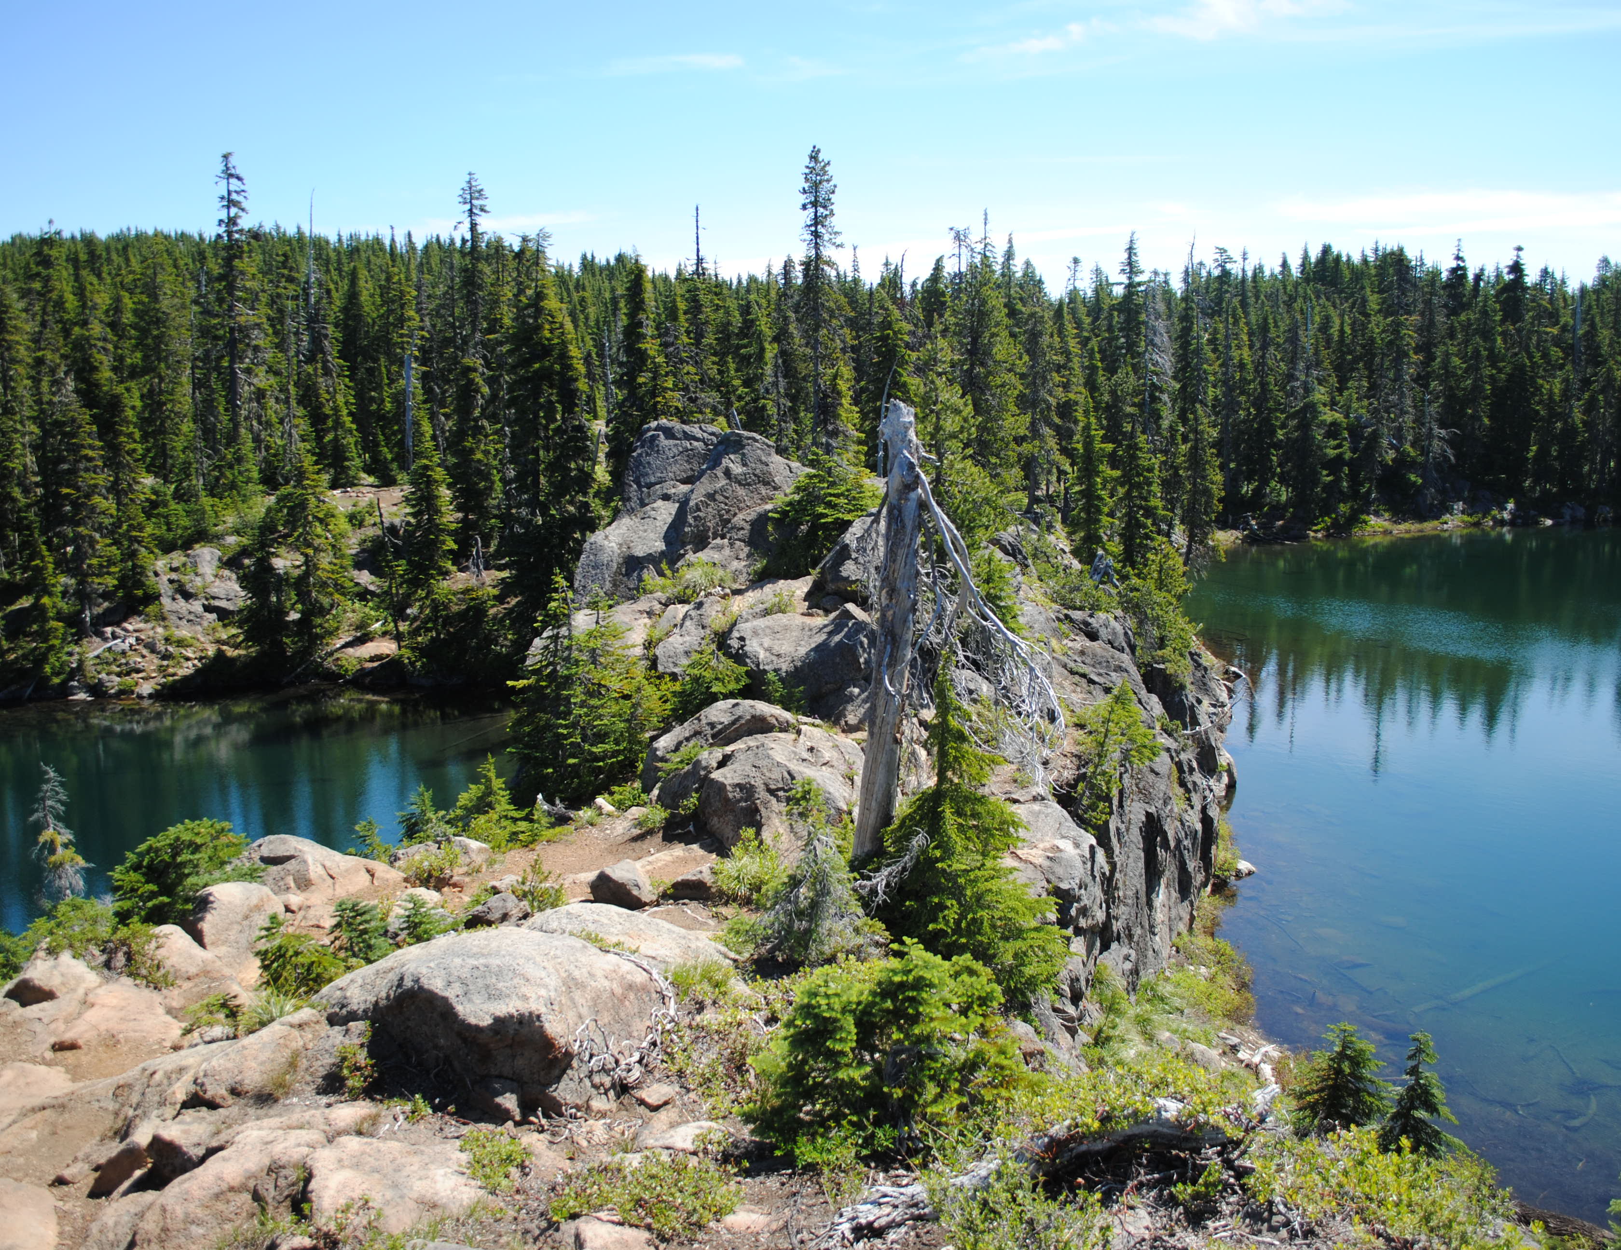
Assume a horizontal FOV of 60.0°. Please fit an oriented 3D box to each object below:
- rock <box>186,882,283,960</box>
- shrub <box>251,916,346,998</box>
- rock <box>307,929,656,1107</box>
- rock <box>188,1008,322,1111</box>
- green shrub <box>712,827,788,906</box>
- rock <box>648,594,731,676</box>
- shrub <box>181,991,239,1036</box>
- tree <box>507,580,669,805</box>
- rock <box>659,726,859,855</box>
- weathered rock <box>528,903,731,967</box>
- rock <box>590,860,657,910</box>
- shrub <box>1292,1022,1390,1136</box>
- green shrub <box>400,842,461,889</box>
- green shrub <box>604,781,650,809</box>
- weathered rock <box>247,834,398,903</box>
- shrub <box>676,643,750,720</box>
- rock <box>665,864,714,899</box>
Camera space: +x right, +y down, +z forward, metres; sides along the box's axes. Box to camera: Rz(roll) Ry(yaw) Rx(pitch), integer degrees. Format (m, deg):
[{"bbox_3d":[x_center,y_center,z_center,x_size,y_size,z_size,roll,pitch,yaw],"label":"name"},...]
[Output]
[{"bbox_3d":[-3.539,1.825,8.600,0.600,0.450,0.550,0,7,0],"label":"rock"},{"bbox_3d":[-2.873,1.865,7.900,0.520,0.400,0.470,0,7,0],"label":"shrub"},{"bbox_3d":[-1.716,2.064,7.651,1.780,0.760,1.200,-1,8,-5],"label":"rock"},{"bbox_3d":[-2.605,2.037,6.600,0.604,0.371,0.453,-5,10,-23],"label":"rock"},{"bbox_3d":[-0.458,1.819,10.600,0.570,0.520,0.520,0,7,0],"label":"green shrub"},{"bbox_3d":[-1.573,0.112,18.000,1.000,0.950,0.900,0,8,0],"label":"rock"},{"bbox_3d":[-3.537,2.264,8.258,0.340,0.220,0.280,-4,9,-24],"label":"shrub"},{"bbox_3d":[-2.325,0.690,14.900,1.750,2.350,1.600,0,8,0],"label":"tree"},{"bbox_3d":[-0.481,1.544,13.200,1.900,1.000,1.500,0,8,0],"label":"rock"},{"bbox_3d":[-1.070,1.860,8.300,1.230,0.270,0.800,-2,10,-8],"label":"weathered rock"},{"bbox_3d":[-1.430,1.962,10.652,0.470,0.340,0.400,-2,8,-8],"label":"rock"},{"bbox_3d":[4.009,3.418,10.600,0.740,0.820,0.700,0,7,0],"label":"shrub"},{"bbox_3d":[-2.709,1.714,10.000,0.441,0.314,0.396,-3,10,-16],"label":"green shrub"},{"bbox_3d":[-1.835,1.696,14.000,0.440,0.250,0.400,0,8,0],"label":"green shrub"},{"bbox_3d":[-3.896,1.901,11.110,1.120,0.430,0.750,-3,9,-20],"label":"weathered rock"},{"bbox_3d":[-0.997,0.591,14.200,0.760,0.760,0.700,0,7,0],"label":"shrub"},{"bbox_3d":[-0.936,1.983,10.865,0.380,0.230,0.300,-1,8,-5],"label":"rock"}]

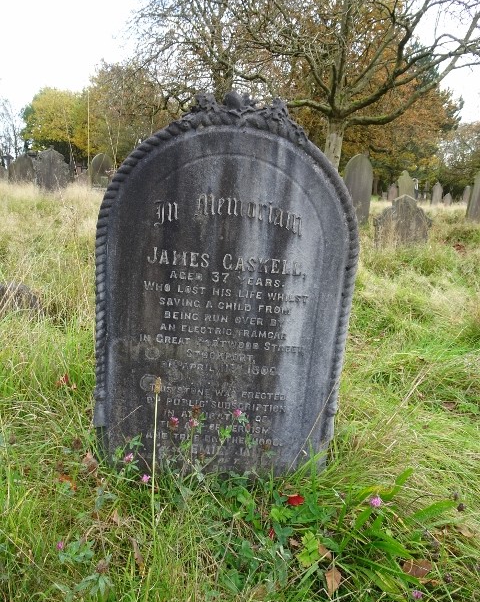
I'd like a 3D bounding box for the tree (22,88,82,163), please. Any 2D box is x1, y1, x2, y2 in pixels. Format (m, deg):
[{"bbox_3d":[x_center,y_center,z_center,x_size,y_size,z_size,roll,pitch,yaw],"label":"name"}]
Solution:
[{"bbox_3d":[-14.095,-13.160,33.899,4.546,5.659,3.864,4,17,0],"label":"tree"}]

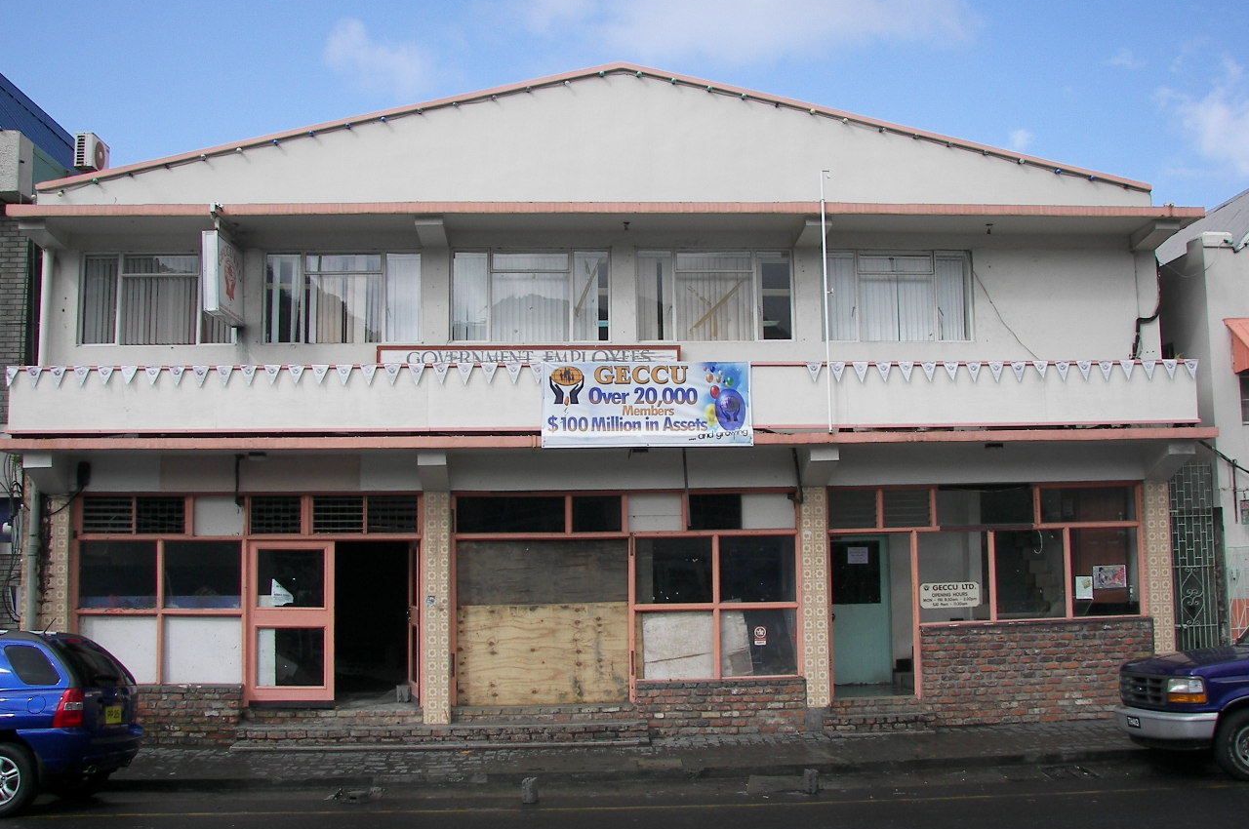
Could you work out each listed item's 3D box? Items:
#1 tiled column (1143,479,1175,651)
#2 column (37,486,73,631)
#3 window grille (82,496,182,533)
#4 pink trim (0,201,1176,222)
[{"bbox_3d":[6.635,2.163,16.281,0.323,2.646,0.320,0,-6,-4],"label":"tiled column"},{"bbox_3d":[-6.661,2.287,15.317,0.316,2.707,0.320,0,-6,-4],"label":"column"},{"bbox_3d":[-5.849,1.207,15.525,1.205,0.441,0.060,0,-6,-4],"label":"window grille"},{"bbox_3d":[-0.049,-2.354,15.003,13.816,0.132,0.120,0,-6,-3],"label":"pink trim"}]

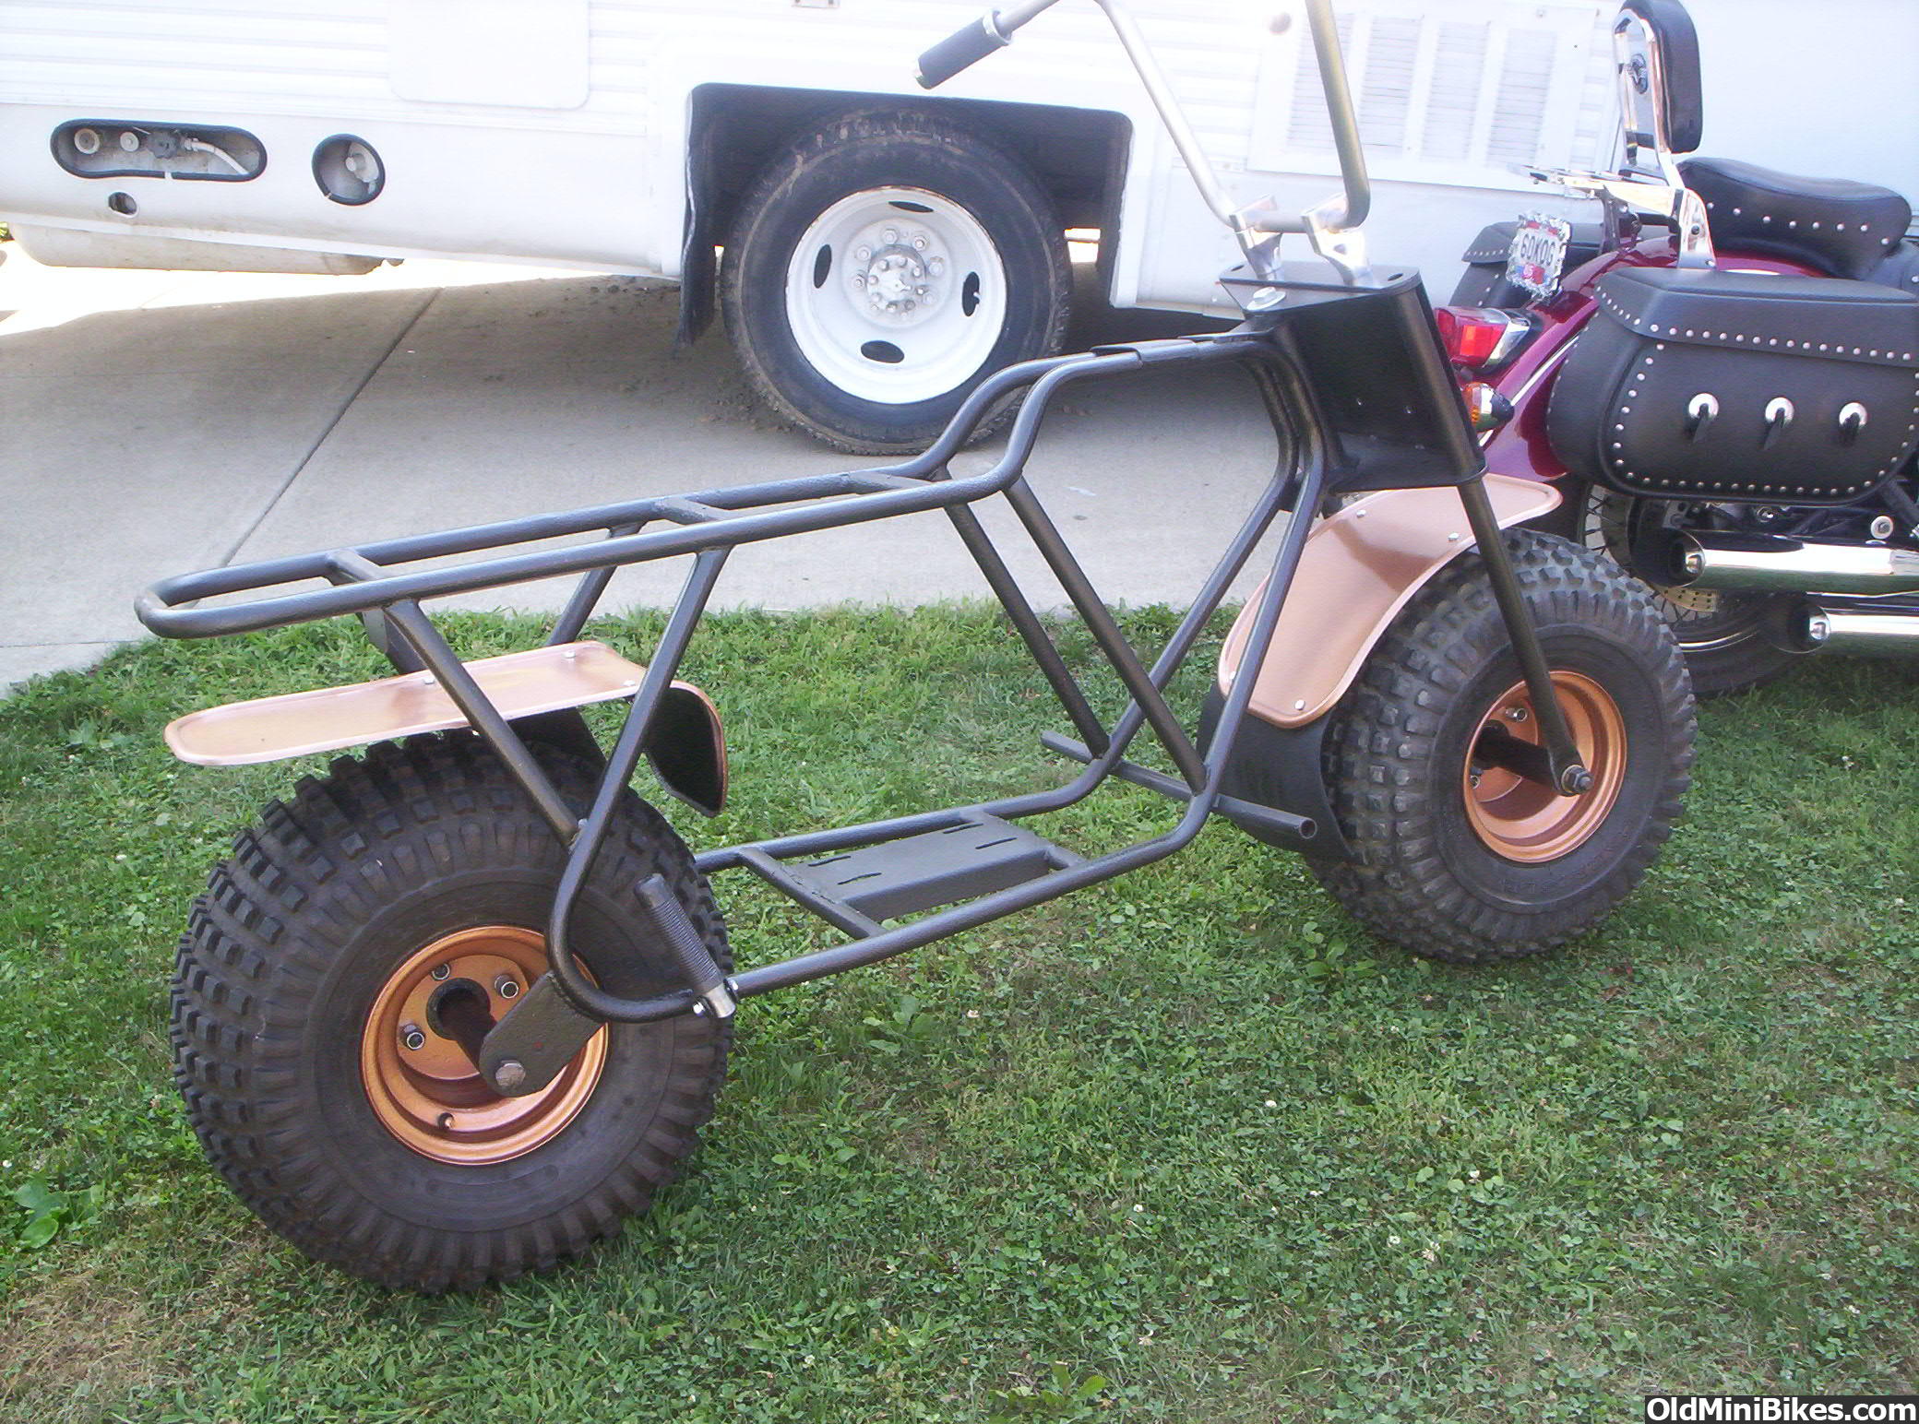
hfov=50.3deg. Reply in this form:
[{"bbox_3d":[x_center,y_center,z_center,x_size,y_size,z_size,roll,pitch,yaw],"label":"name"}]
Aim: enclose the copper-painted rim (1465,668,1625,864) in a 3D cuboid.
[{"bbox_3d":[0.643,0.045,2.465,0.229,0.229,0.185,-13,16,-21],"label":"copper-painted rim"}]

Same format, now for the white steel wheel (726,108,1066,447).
[{"bbox_3d":[-0.126,-0.870,4.169,0.715,0.715,0.215,2,25,-2],"label":"white steel wheel"}]

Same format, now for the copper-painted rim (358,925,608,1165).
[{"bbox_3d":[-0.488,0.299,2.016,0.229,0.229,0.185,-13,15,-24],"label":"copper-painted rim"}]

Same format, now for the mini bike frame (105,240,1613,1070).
[{"bbox_3d":[-0.050,-0.075,2.167,1.480,0.625,0.560,-13,15,-24],"label":"mini bike frame"}]

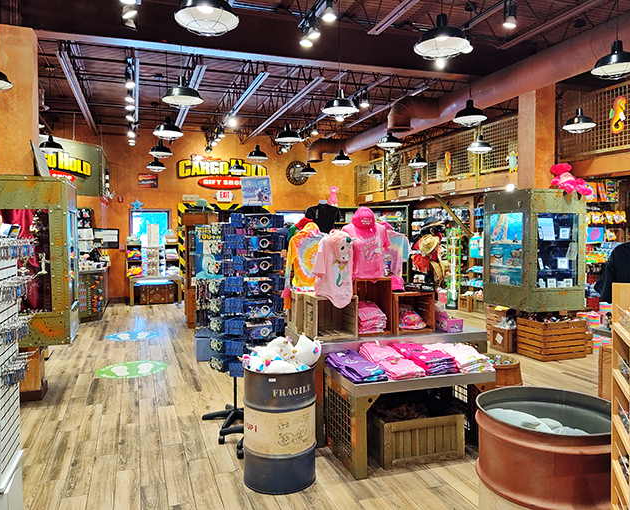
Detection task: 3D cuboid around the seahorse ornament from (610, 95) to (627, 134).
[{"bbox_3d":[3.487,-1.608,6.094,0.040,0.443,0.229,-1,3,-19],"label":"seahorse ornament"}]

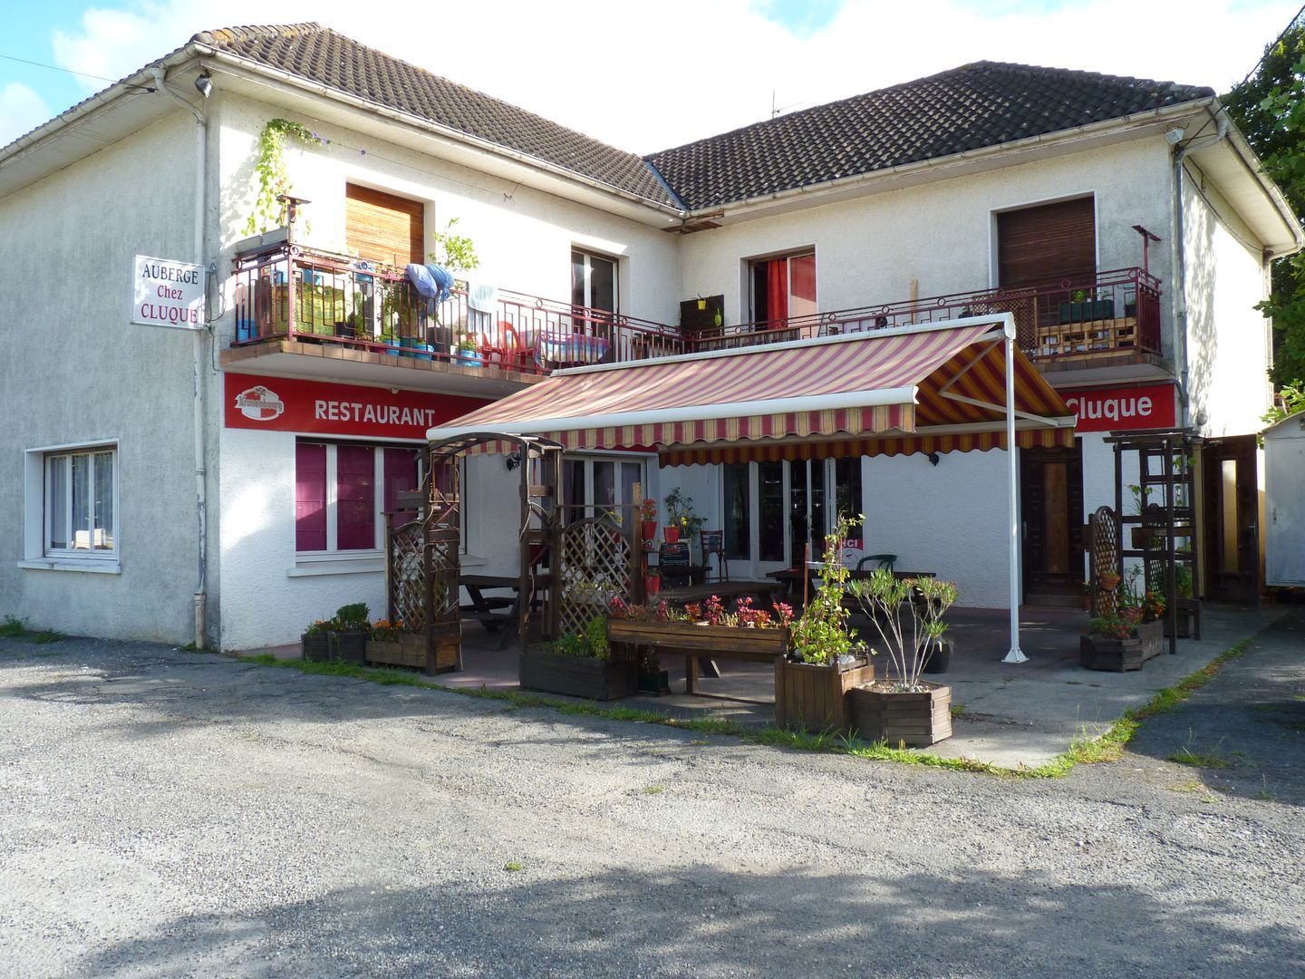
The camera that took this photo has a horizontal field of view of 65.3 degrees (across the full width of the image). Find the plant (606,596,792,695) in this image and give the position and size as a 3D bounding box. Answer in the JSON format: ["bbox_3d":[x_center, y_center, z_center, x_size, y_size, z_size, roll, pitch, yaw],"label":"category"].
[{"bbox_3d":[0.429,1.237,8.060,1.620,0.780,0.440,-1,-1,39],"label":"plant"}]

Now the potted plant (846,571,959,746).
[{"bbox_3d":[1.550,1.016,6.303,0.660,1.022,0.570,-1,-1,11],"label":"potted plant"}]

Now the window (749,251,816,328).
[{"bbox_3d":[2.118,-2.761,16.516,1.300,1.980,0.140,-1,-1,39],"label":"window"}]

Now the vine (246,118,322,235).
[{"bbox_3d":[-4.146,-3.382,11.367,0.420,1.400,0.800,-1,-1,39],"label":"vine"}]

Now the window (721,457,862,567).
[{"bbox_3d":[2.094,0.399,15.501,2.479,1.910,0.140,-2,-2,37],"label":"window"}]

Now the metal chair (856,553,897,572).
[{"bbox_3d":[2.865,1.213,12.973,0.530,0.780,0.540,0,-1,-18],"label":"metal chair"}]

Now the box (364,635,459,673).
[{"bbox_3d":[-2.290,1.546,9.815,0.930,0.330,0.370,-1,-1,36],"label":"box"}]

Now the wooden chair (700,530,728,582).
[{"bbox_3d":[0.935,1.147,15.425,0.420,1.042,0.440,-1,-1,14],"label":"wooden chair"}]

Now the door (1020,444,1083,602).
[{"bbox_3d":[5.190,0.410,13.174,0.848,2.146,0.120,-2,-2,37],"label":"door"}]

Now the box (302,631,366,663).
[{"bbox_3d":[-3.085,1.511,9.888,0.530,0.310,0.420,-1,-1,14],"label":"box"}]

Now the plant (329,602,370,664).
[{"bbox_3d":[-3.057,1.427,10.260,0.390,0.600,0.390,0,-1,-21],"label":"plant"}]

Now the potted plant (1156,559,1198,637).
[{"bbox_3d":[5.897,1.218,11.446,0.420,0.830,0.420,-1,-1,39],"label":"potted plant"}]

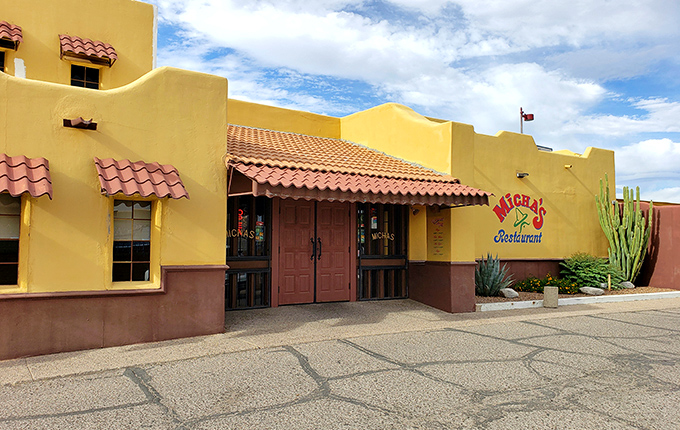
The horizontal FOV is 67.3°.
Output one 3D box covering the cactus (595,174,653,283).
[{"bbox_3d":[9.271,0.441,16.700,1.700,3.400,1.400,3,-4,-34],"label":"cactus"}]

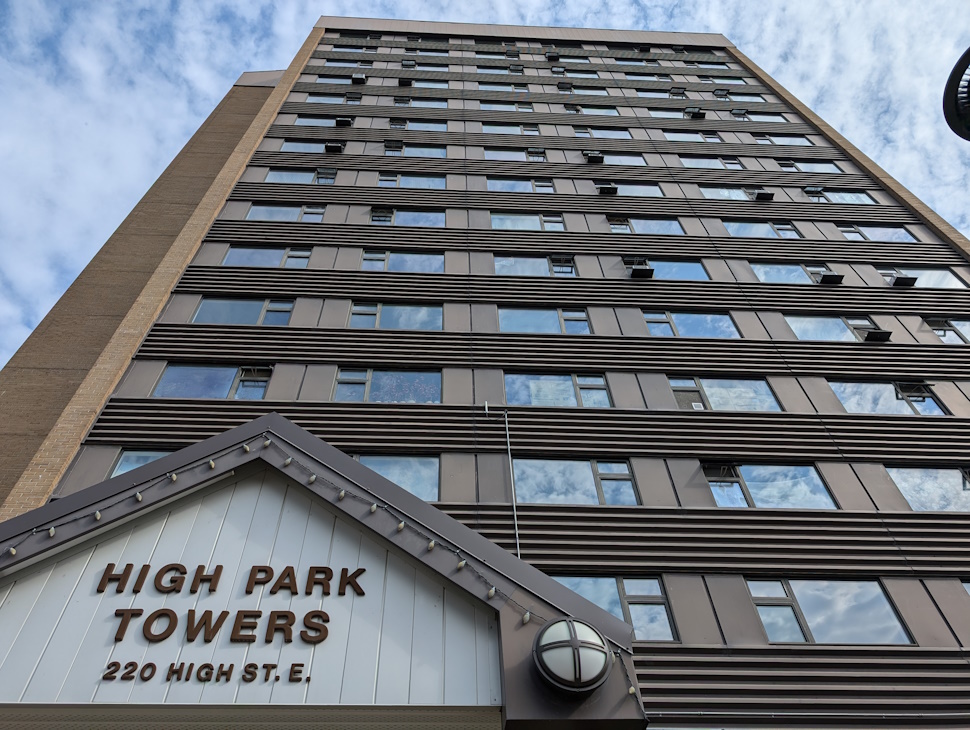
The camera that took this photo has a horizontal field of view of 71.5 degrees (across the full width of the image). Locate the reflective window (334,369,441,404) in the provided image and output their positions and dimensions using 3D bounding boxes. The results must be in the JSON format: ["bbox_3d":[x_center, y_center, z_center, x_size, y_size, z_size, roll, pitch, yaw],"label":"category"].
[{"bbox_3d":[-2.069,0.451,14.594,2.300,1.130,0.120,1,-51,-4],"label":"reflective window"}]

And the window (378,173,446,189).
[{"bbox_3d":[-2.463,-6.178,22.715,2.297,1.162,0.120,1,-51,-4],"label":"window"}]

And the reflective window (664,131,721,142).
[{"bbox_3d":[8.605,-9.453,28.026,2.380,1.130,0.100,1,-51,-4],"label":"reflective window"}]

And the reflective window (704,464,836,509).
[{"bbox_3d":[5.449,2.316,12.945,2.300,1.130,0.120,1,-51,-4],"label":"reflective window"}]

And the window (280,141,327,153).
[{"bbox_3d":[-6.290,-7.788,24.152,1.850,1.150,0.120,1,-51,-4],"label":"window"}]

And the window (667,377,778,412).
[{"bbox_3d":[5.390,0.659,15.213,2.310,1.130,0.100,1,-51,-4],"label":"window"}]

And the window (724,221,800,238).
[{"bbox_3d":[8.665,-4.214,21.085,2.280,1.150,0.120,1,-51,-4],"label":"window"}]

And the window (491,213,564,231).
[{"bbox_3d":[1.358,-4.523,21.266,2.330,1.130,0.100,1,-51,-4],"label":"window"}]

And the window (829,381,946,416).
[{"bbox_3d":[9.074,0.729,15.205,2.323,1.162,0.120,1,-51,-4],"label":"window"}]

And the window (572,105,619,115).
[{"bbox_3d":[4.736,-11.017,29.357,2.218,1.162,0.120,1,-51,-4],"label":"window"}]

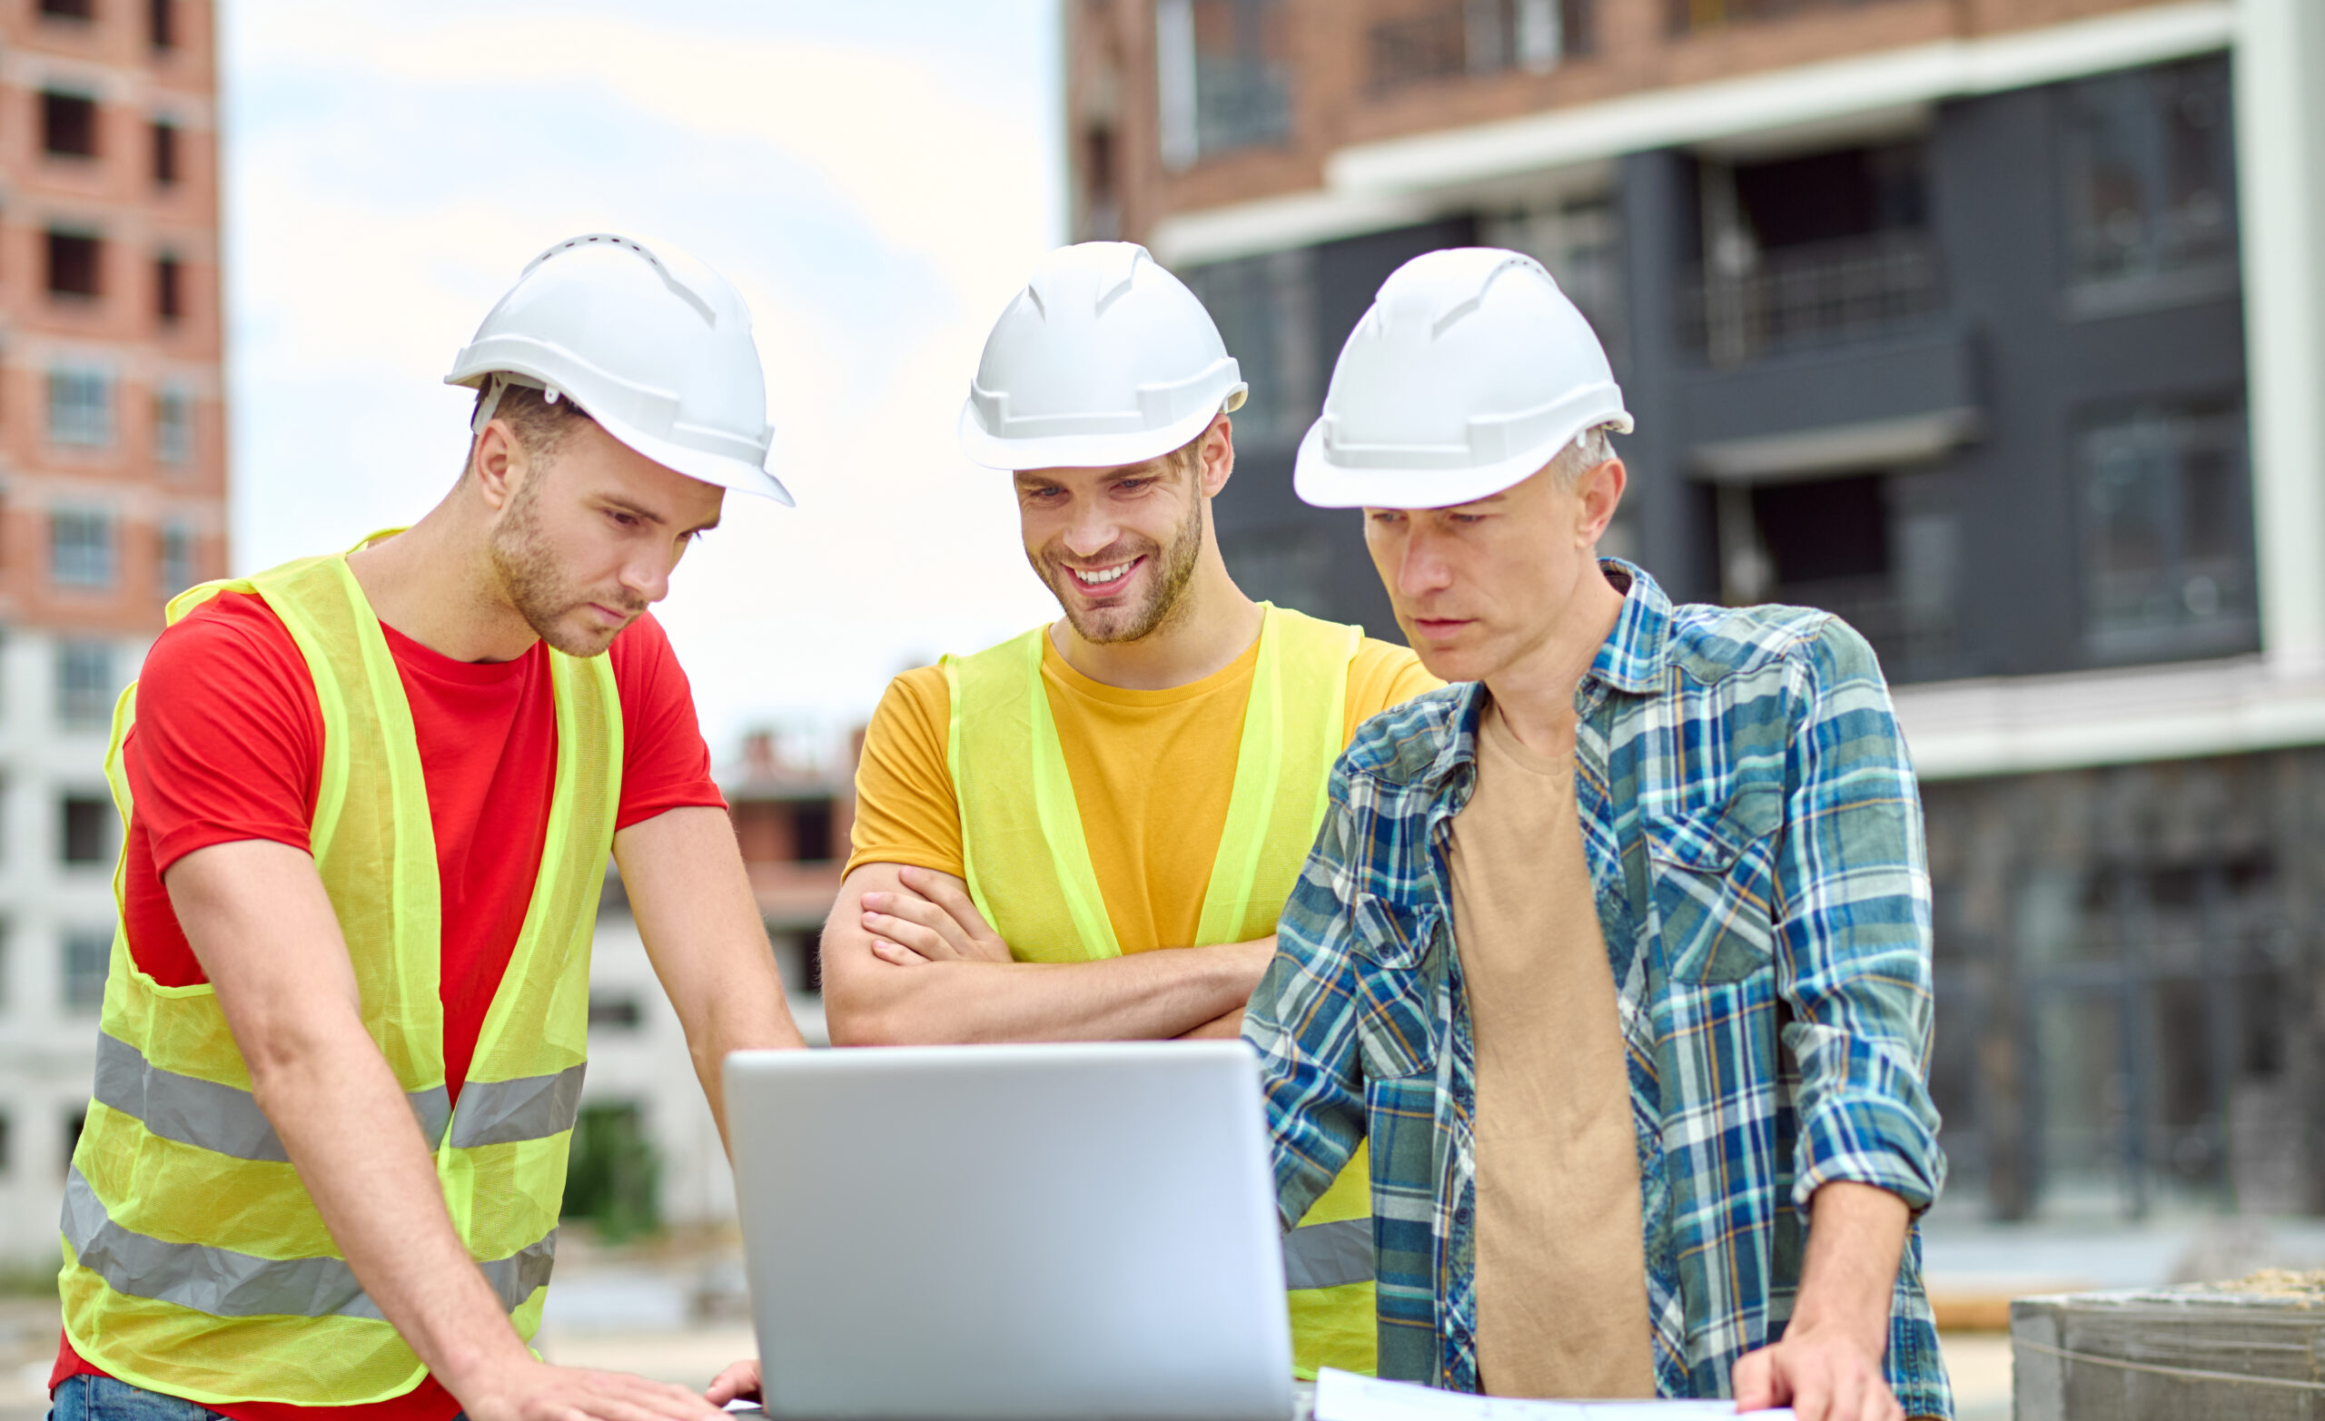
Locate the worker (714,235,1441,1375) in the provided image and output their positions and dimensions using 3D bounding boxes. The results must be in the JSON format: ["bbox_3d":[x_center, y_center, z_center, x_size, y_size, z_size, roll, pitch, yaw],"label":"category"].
[{"bbox_3d":[0.003,0.536,4.181,0.560,1.800,0.380,-3,-4,9],"label":"worker"}]

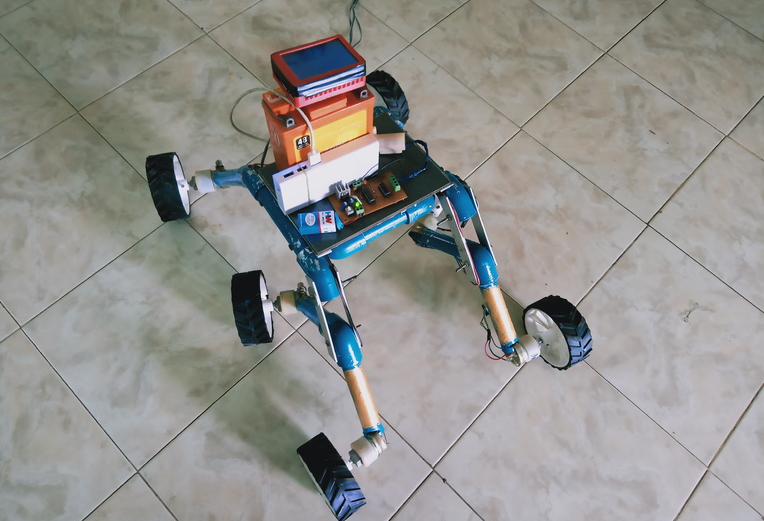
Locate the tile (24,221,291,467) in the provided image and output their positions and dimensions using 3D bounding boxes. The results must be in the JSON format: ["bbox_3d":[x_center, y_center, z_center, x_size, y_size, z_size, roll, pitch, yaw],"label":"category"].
[{"bbox_3d":[-0.354,0.113,0.920,0.300,0.009,0.300,42,69,15],"label":"tile"}]

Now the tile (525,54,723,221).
[{"bbox_3d":[0.495,-0.258,1.167,0.300,0.009,0.300,42,69,15],"label":"tile"}]

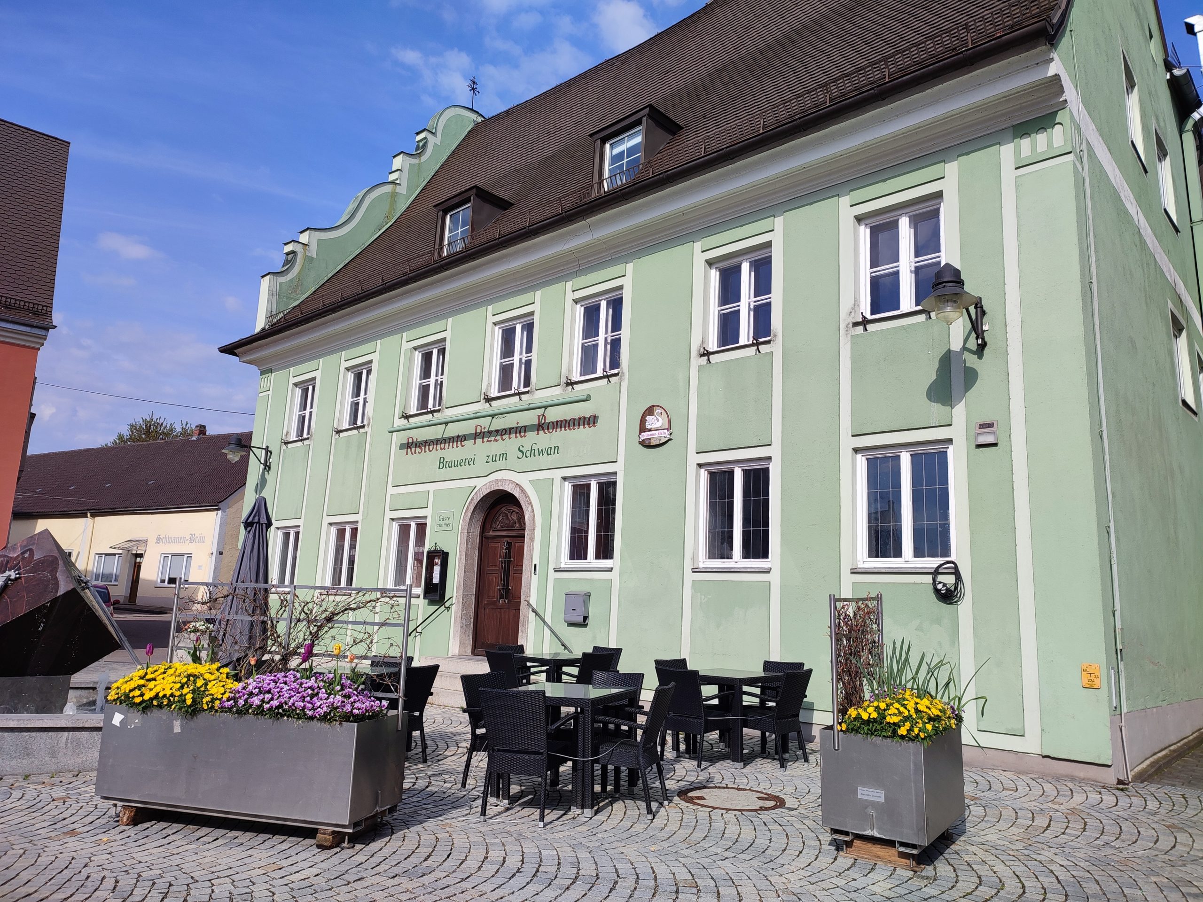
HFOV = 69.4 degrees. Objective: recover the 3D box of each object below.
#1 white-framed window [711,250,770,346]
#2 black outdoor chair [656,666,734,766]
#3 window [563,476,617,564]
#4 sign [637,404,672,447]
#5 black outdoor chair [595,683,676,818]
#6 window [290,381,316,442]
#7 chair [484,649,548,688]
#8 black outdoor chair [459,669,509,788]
[{"bbox_3d":[1.720,-1.780,10.497,0.922,1.102,0.150,-7,-15,42],"label":"white-framed window"},{"bbox_3d":[0.834,2.325,7.654,0.570,0.830,0.560,9,-13,-41],"label":"black outdoor chair"},{"bbox_3d":[-0.126,0.959,11.708,1.040,1.225,0.100,-7,-15,42],"label":"window"},{"bbox_3d":[0.652,-0.328,11.066,0.560,0.570,0.060,-7,-15,42],"label":"sign"},{"bbox_3d":[0.189,2.065,6.109,0.560,0.845,0.560,-1,-12,18],"label":"black outdoor chair"},{"bbox_3d":[-6.005,-0.818,17.808,0.940,1.140,0.100,-7,-15,42],"label":"window"},{"bbox_3d":[-0.990,2.655,9.705,0.560,0.830,0.570,-7,-13,38],"label":"chair"},{"bbox_3d":[-0.732,2.120,6.566,0.570,0.840,0.570,-7,-13,40],"label":"black outdoor chair"}]

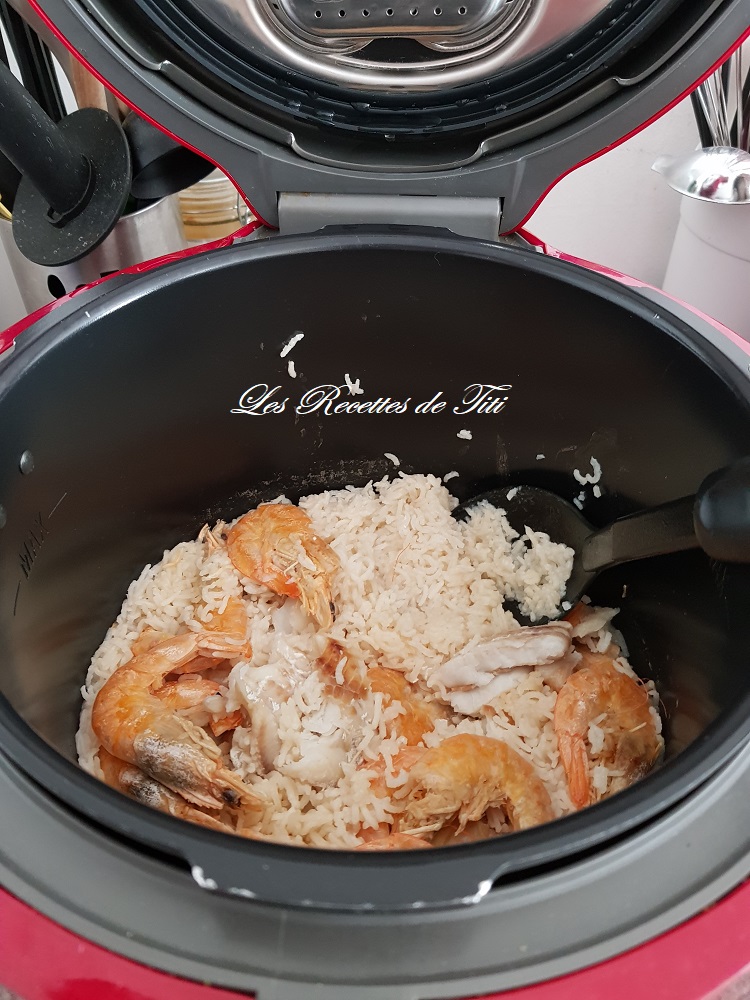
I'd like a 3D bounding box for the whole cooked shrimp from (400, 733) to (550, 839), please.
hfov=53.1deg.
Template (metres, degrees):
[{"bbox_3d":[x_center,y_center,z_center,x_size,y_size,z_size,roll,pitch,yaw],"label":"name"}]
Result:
[{"bbox_3d":[0.033,0.101,0.254,0.059,0.022,0.044,-3,45,-4],"label":"whole cooked shrimp"}]

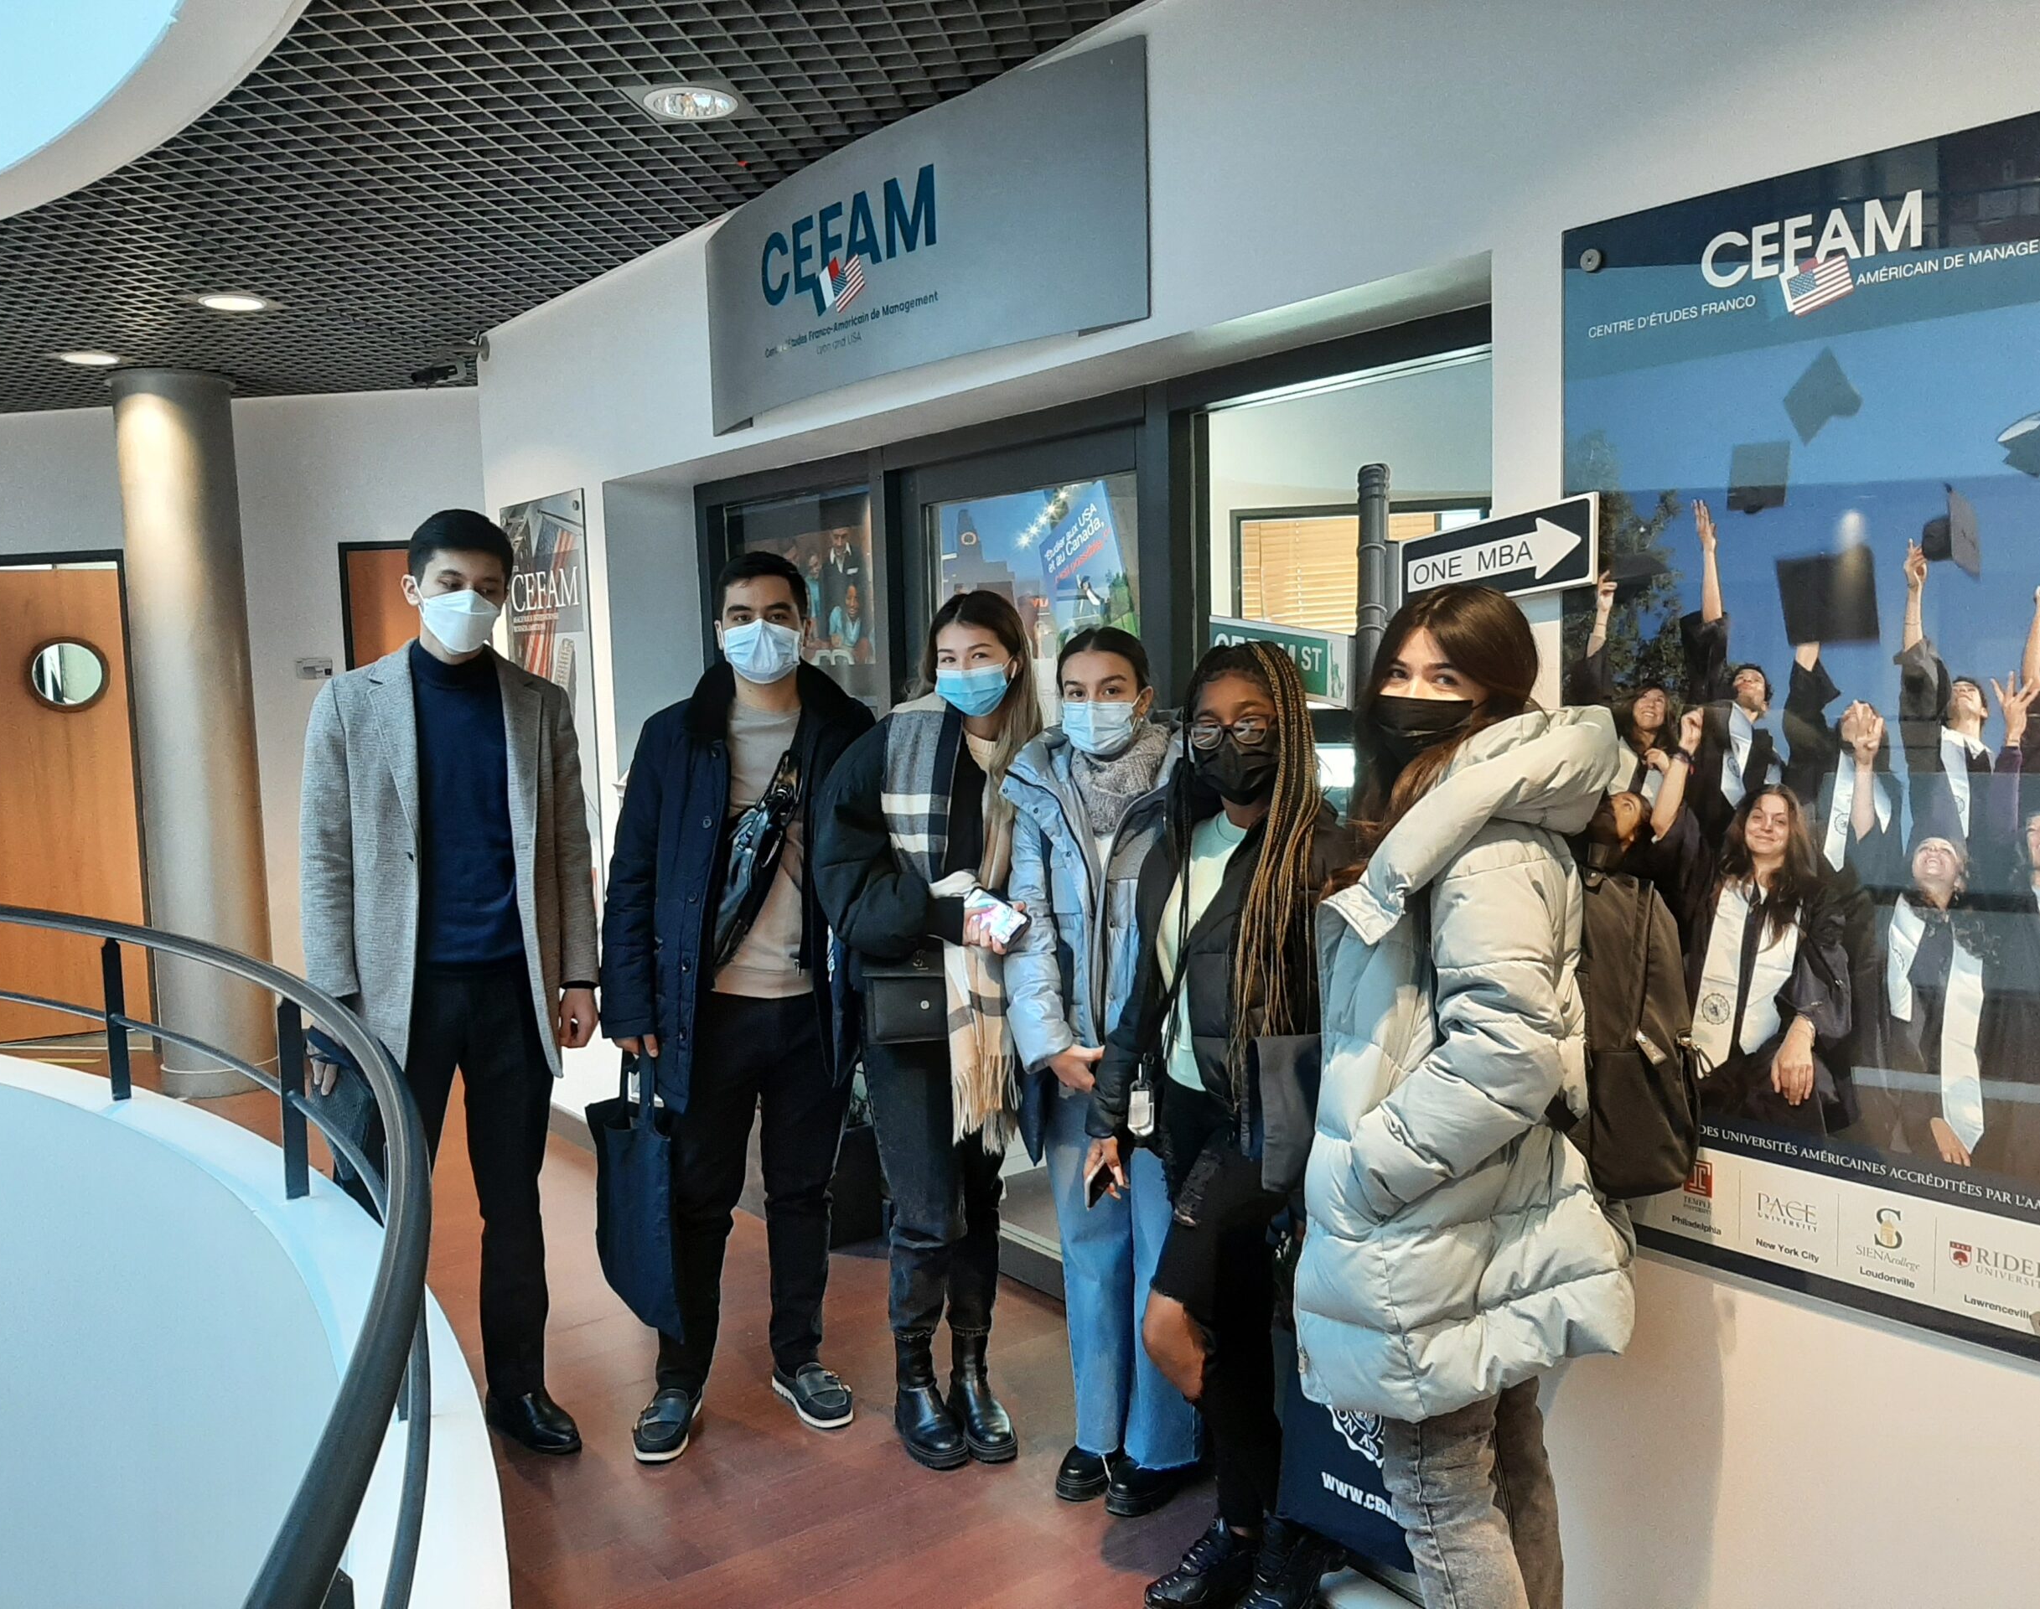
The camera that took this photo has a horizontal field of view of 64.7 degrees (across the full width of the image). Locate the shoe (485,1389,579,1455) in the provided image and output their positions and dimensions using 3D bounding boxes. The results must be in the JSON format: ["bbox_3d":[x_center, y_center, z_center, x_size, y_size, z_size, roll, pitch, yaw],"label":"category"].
[{"bbox_3d":[-0.967,1.223,3.190,0.270,0.100,0.100,2,6,37],"label":"shoe"}]

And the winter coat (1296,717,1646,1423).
[{"bbox_3d":[0.642,0.350,2.300,0.420,0.960,0.520,-3,5,-21],"label":"winter coat"}]

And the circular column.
[{"bbox_3d":[-3.104,-0.241,6.059,0.400,2.660,0.400,-4,5,-27],"label":"circular column"}]

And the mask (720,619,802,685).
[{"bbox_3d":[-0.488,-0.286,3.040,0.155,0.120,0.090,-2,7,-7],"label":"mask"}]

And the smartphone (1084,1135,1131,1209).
[{"bbox_3d":[0.147,0.590,2.630,0.009,0.073,0.150,22,46,27],"label":"smartphone"}]

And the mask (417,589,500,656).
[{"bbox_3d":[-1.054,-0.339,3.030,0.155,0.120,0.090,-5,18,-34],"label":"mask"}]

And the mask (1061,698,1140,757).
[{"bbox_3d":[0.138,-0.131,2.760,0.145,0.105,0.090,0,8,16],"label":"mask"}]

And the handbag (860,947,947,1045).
[{"bbox_3d":[-0.181,0.348,2.920,0.210,0.180,0.080,-4,5,-15],"label":"handbag"}]

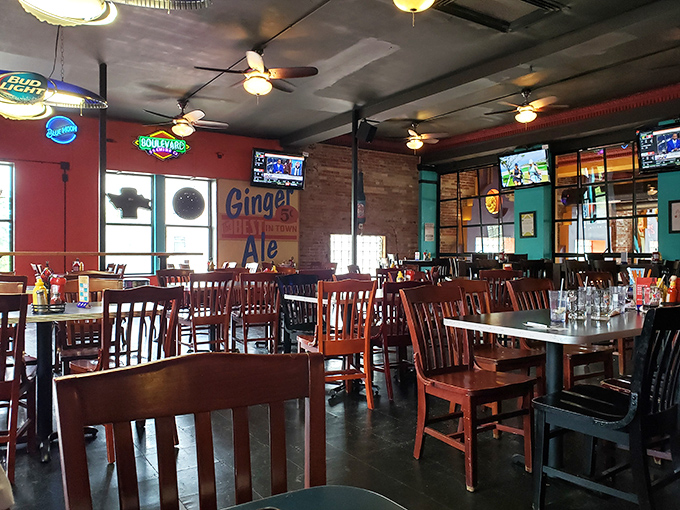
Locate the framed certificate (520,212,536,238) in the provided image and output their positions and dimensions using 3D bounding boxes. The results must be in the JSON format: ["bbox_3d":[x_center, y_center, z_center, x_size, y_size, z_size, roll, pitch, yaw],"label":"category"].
[{"bbox_3d":[3.617,-0.572,9.800,0.030,0.480,0.335,0,0,-38],"label":"framed certificate"}]

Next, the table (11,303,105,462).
[{"bbox_3d":[-1.650,0.690,2.870,1.200,0.760,0.760,0,0,-31],"label":"table"}]

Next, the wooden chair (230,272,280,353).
[{"bbox_3d":[-0.860,0.626,5.290,0.450,0.893,0.530,0,0,-27],"label":"wooden chair"}]

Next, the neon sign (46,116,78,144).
[{"bbox_3d":[-4.181,-1.875,7.695,0.420,0.409,0.090,0,0,-32],"label":"neon sign"}]

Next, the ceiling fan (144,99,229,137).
[{"bbox_3d":[-2.213,-1.940,7.200,1.280,0.540,1.280,0,0,0],"label":"ceiling fan"}]

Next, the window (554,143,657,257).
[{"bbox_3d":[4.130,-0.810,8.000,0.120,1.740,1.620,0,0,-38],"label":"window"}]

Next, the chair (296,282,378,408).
[{"bbox_3d":[-0.055,0.625,3.700,0.440,0.890,0.510,0,0,-22],"label":"chair"}]

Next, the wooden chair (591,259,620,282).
[{"bbox_3d":[3.530,0.530,6.840,0.440,0.900,0.520,0,0,12],"label":"wooden chair"}]

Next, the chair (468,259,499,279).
[{"bbox_3d":[1.930,0.520,6.330,0.440,0.900,0.510,0,0,-30],"label":"chair"}]

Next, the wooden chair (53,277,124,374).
[{"bbox_3d":[-1.710,0.629,3.540,0.450,0.893,0.530,0,0,-29],"label":"wooden chair"}]

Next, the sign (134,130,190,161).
[{"bbox_3d":[-2.939,-1.811,8.471,0.904,0.483,0.090,0,0,-32],"label":"sign"}]

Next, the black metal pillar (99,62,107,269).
[{"bbox_3d":[-2.700,-0.560,5.830,0.080,3.250,0.080,0,0,-28],"label":"black metal pillar"}]

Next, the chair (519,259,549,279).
[{"bbox_3d":[2.650,0.530,7.040,0.440,0.900,0.520,0,0,12],"label":"chair"}]

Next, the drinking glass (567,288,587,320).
[{"bbox_3d":[1.158,0.242,2.500,0.090,0.150,0.090,0,0,0],"label":"drinking glass"}]

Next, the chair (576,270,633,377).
[{"bbox_3d":[2.620,0.634,4.900,0.450,0.893,0.530,0,0,-22],"label":"chair"}]

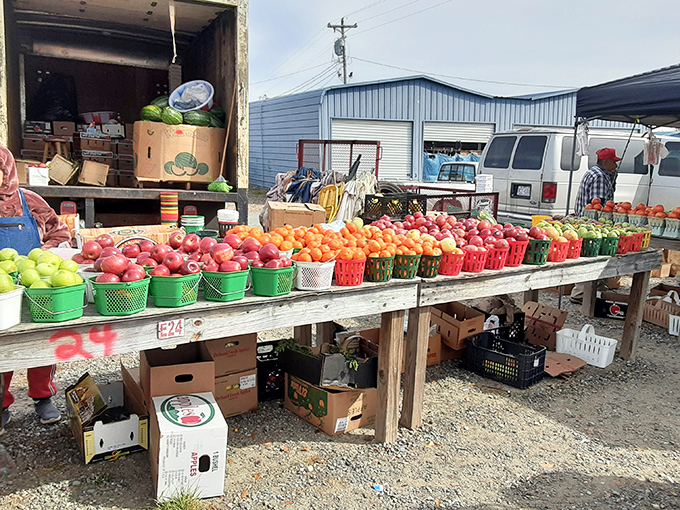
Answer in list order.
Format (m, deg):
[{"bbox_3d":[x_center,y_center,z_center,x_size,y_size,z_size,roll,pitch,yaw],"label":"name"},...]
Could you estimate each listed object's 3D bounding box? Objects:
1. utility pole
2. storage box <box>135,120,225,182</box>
[{"bbox_3d":[0.426,-11.360,39.000,2.200,11.600,0.600,-3,11,-7],"label":"utility pole"},{"bbox_3d":[-1.883,-1.181,6.129,1.030,0.610,1.030,-2,11,-22],"label":"storage box"}]

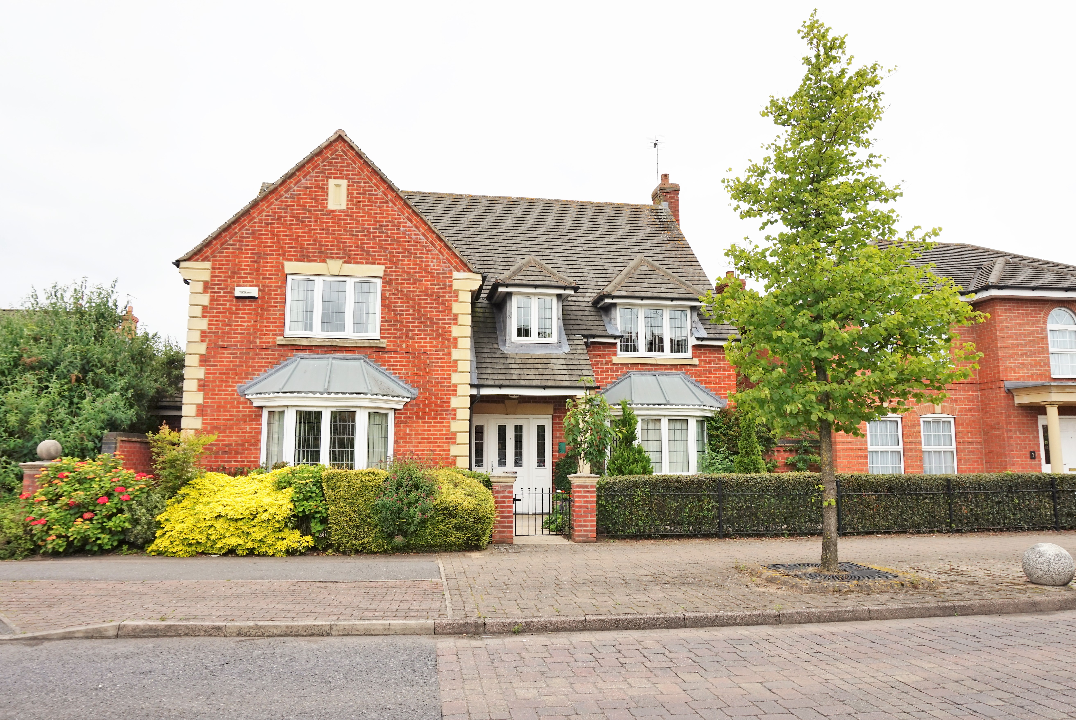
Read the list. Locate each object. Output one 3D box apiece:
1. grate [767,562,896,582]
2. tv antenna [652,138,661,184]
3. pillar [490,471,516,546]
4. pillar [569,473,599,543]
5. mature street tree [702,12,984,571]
[{"bbox_3d":[3.493,2.546,8.598,1.210,0.050,1.140,1,-7,-9],"label":"grate"},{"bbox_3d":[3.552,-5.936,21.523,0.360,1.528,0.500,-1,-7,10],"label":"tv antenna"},{"bbox_3d":[-0.558,2.319,11.307,0.420,1.067,0.420,1,-7,-9],"label":"pillar"},{"bbox_3d":[0.724,2.344,11.471,0.420,1.066,0.420,1,-7,-9],"label":"pillar"},{"bbox_3d":[3.739,-1.051,9.237,3.300,7.278,3.300,1,-7,-9],"label":"mature street tree"}]

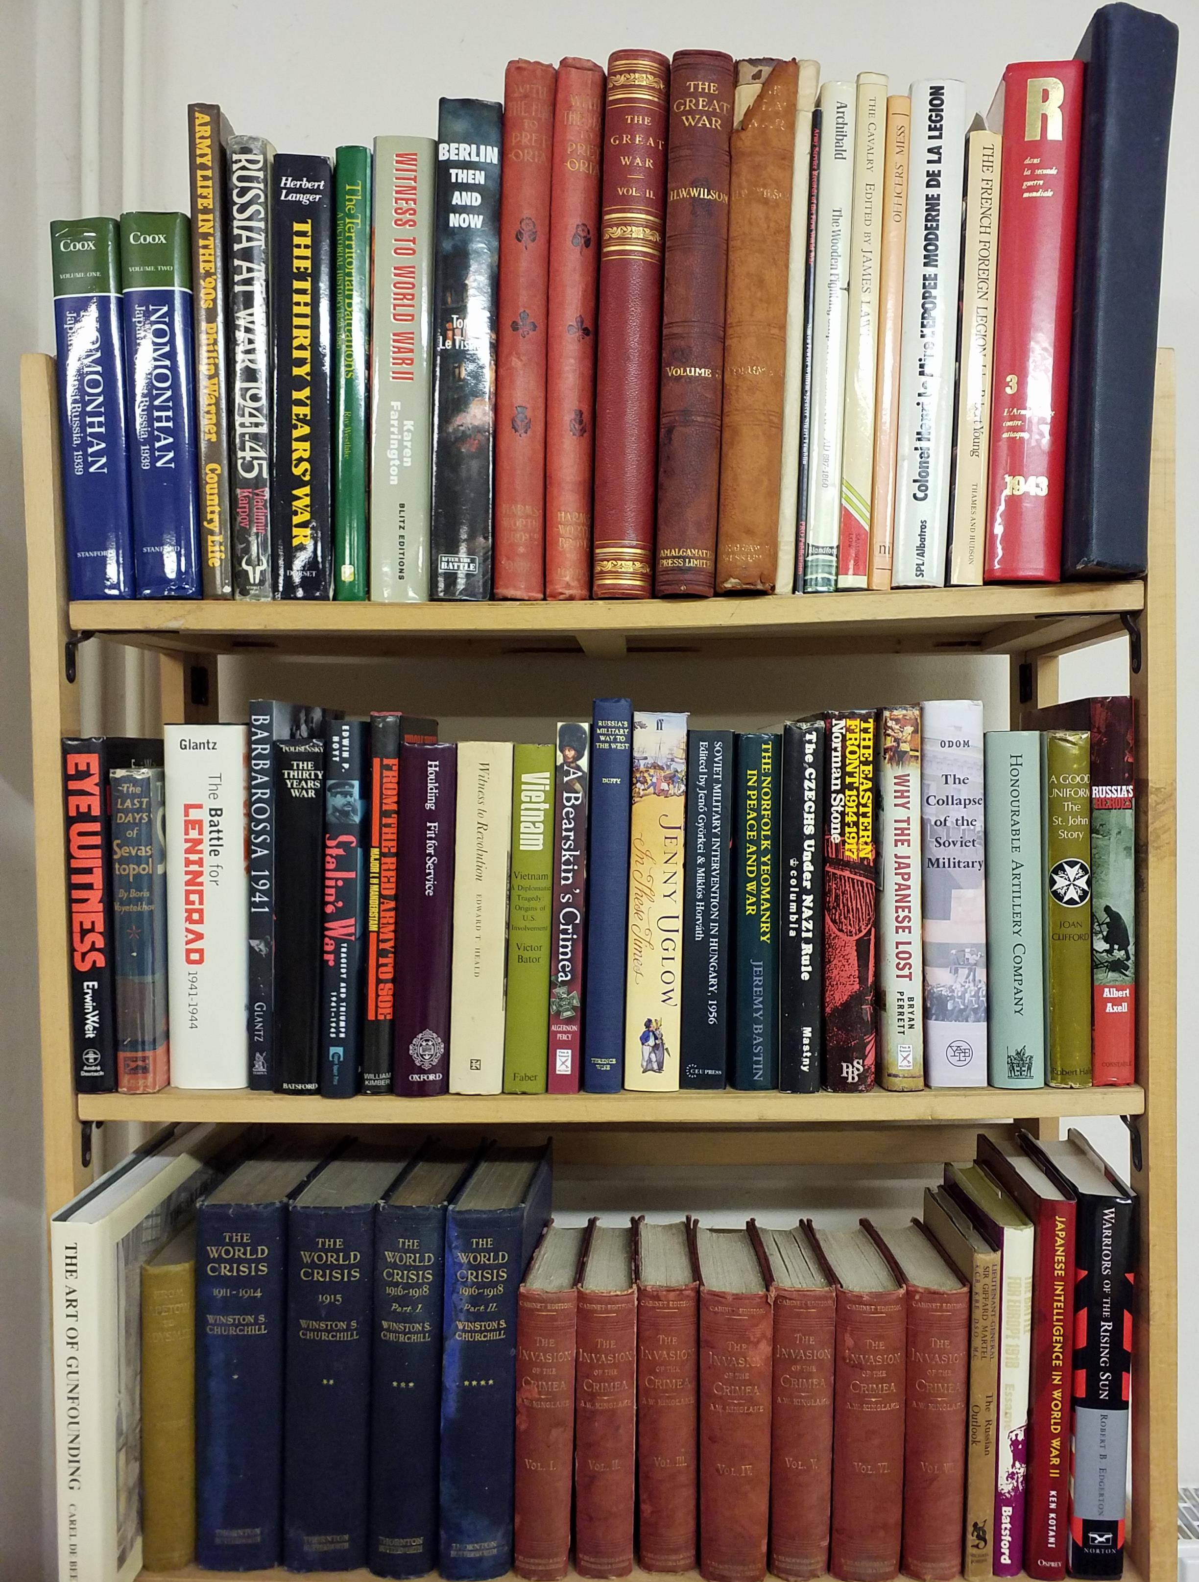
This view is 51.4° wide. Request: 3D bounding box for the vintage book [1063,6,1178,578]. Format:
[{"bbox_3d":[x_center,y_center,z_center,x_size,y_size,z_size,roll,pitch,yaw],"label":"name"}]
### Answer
[{"bbox_3d":[0.324,-0.293,0.843,0.047,0.320,0.240,2,1,8],"label":"vintage book"}]

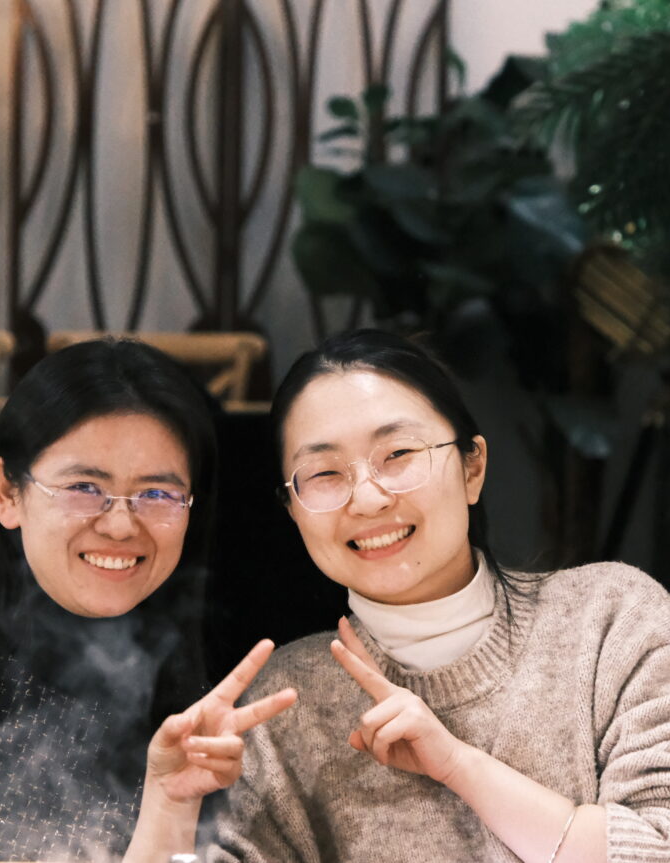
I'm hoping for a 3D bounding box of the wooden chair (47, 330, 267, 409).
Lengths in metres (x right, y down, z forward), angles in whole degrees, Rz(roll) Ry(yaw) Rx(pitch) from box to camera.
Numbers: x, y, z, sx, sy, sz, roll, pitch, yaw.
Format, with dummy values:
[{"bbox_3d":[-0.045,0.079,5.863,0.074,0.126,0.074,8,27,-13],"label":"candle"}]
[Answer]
[{"bbox_3d":[-0.390,0.227,6.973,0.490,0.830,0.510,1,8,-2],"label":"wooden chair"}]

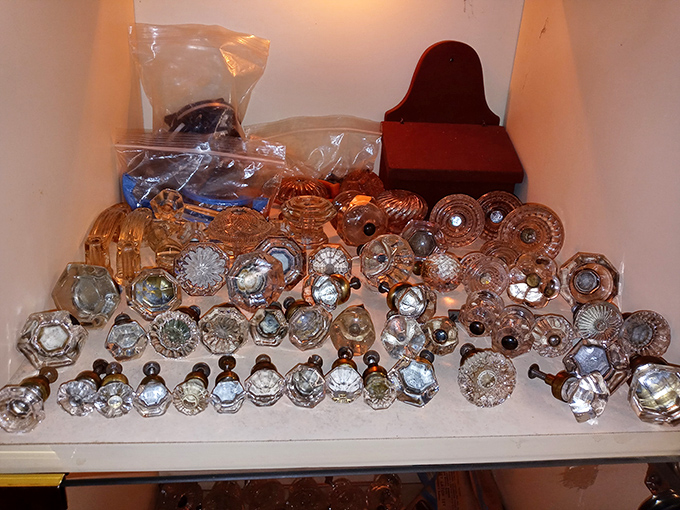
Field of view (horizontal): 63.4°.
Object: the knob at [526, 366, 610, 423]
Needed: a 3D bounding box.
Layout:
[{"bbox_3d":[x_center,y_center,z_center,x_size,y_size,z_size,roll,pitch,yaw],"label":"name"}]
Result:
[{"bbox_3d":[0.163,0.095,0.403,0.036,0.036,0.060,-9,14,-29],"label":"knob"}]

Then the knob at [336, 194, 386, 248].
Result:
[{"bbox_3d":[0.025,-0.044,0.672,0.056,0.056,0.070,-2,16,-11],"label":"knob"}]

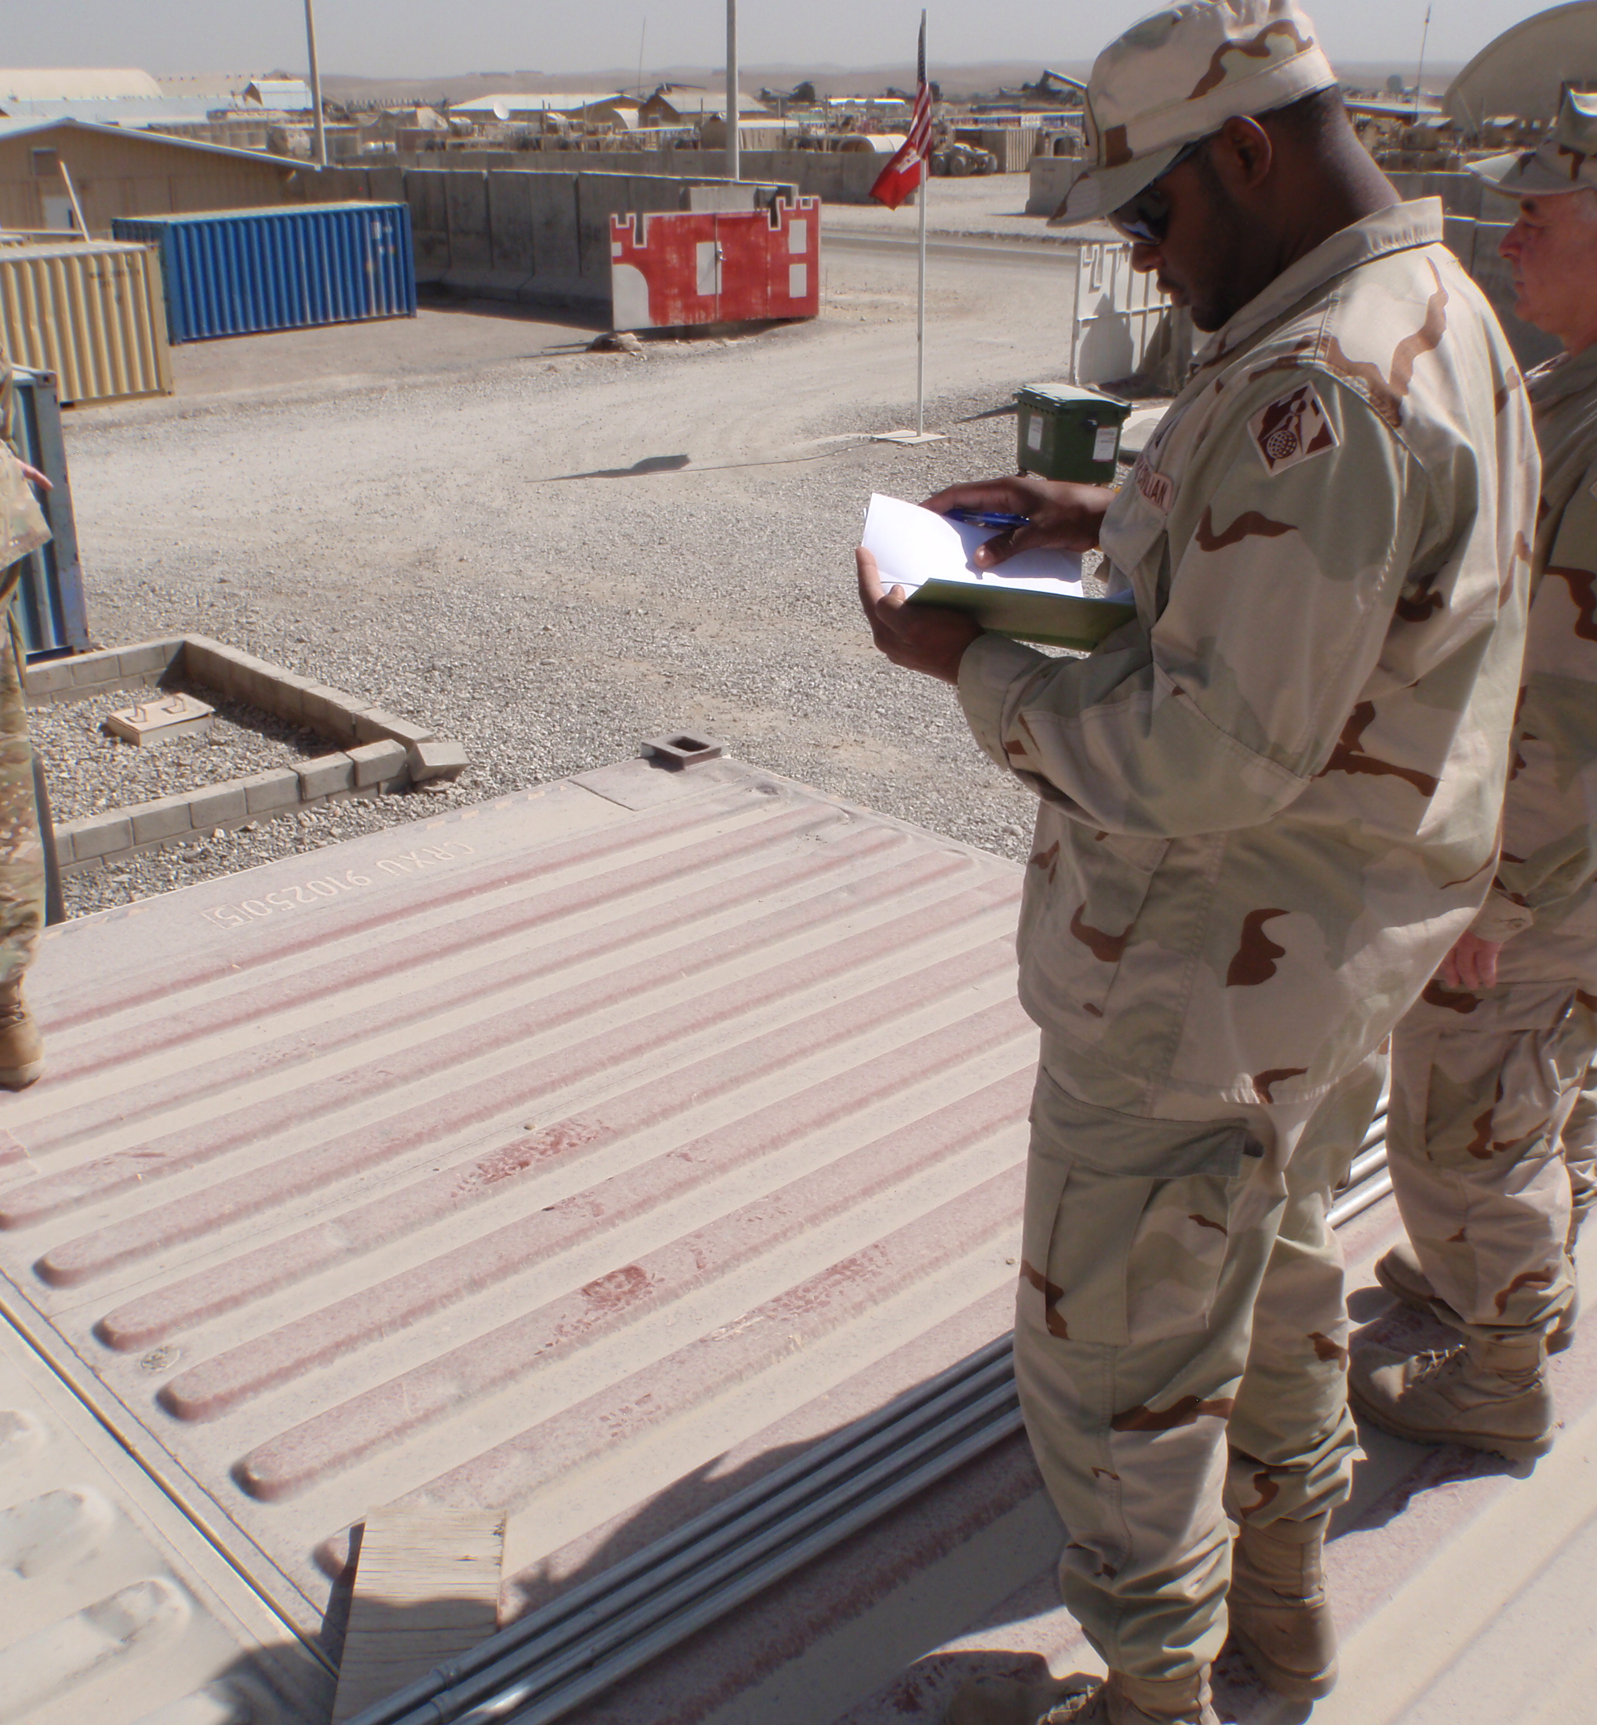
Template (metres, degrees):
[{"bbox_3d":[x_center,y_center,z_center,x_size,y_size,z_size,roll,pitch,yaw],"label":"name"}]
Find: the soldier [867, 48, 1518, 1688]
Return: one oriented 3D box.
[{"bbox_3d":[0.365,0.110,1.827,0.600,1.770,0.570,10,24,22],"label":"soldier"}]

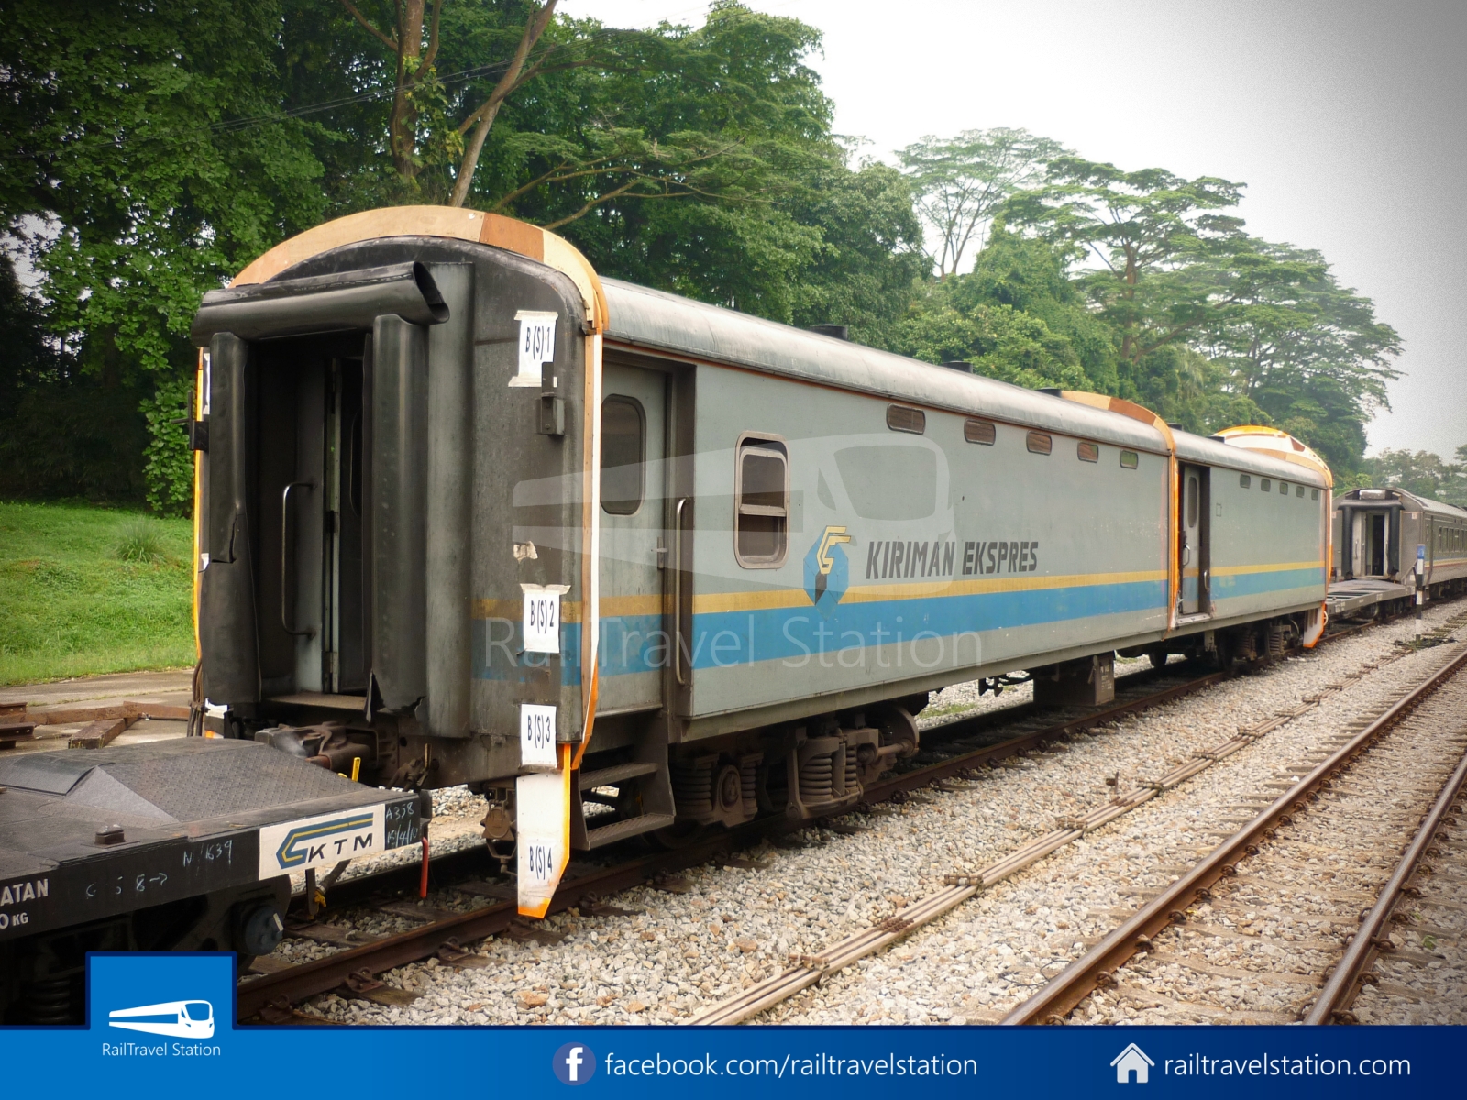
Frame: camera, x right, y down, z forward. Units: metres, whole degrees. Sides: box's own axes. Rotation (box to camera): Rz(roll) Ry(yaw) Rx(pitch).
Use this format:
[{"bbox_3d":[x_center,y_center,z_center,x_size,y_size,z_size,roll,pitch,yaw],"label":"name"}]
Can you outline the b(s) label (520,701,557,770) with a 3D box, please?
[{"bbox_3d":[-0.930,0.895,6.691,0.215,0.297,0.010,1,1,32],"label":"b(s) label"}]

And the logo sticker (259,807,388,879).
[{"bbox_3d":[-1.569,1.118,5.382,0.010,0.191,0.621,1,1,32],"label":"logo sticker"}]

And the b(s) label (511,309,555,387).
[{"bbox_3d":[-0.960,-0.962,6.705,0.295,0.363,0.010,1,1,32],"label":"b(s) label"}]

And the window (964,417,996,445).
[{"bbox_3d":[1.885,-0.899,10.716,0.050,0.181,0.645,1,1,32],"label":"window"}]

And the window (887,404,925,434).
[{"bbox_3d":[1.181,-0.886,9.584,0.050,0.173,0.640,1,1,32],"label":"window"}]

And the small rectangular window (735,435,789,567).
[{"bbox_3d":[0.154,-0.288,8.249,0.060,0.792,0.623,1,0,32],"label":"small rectangular window"}]

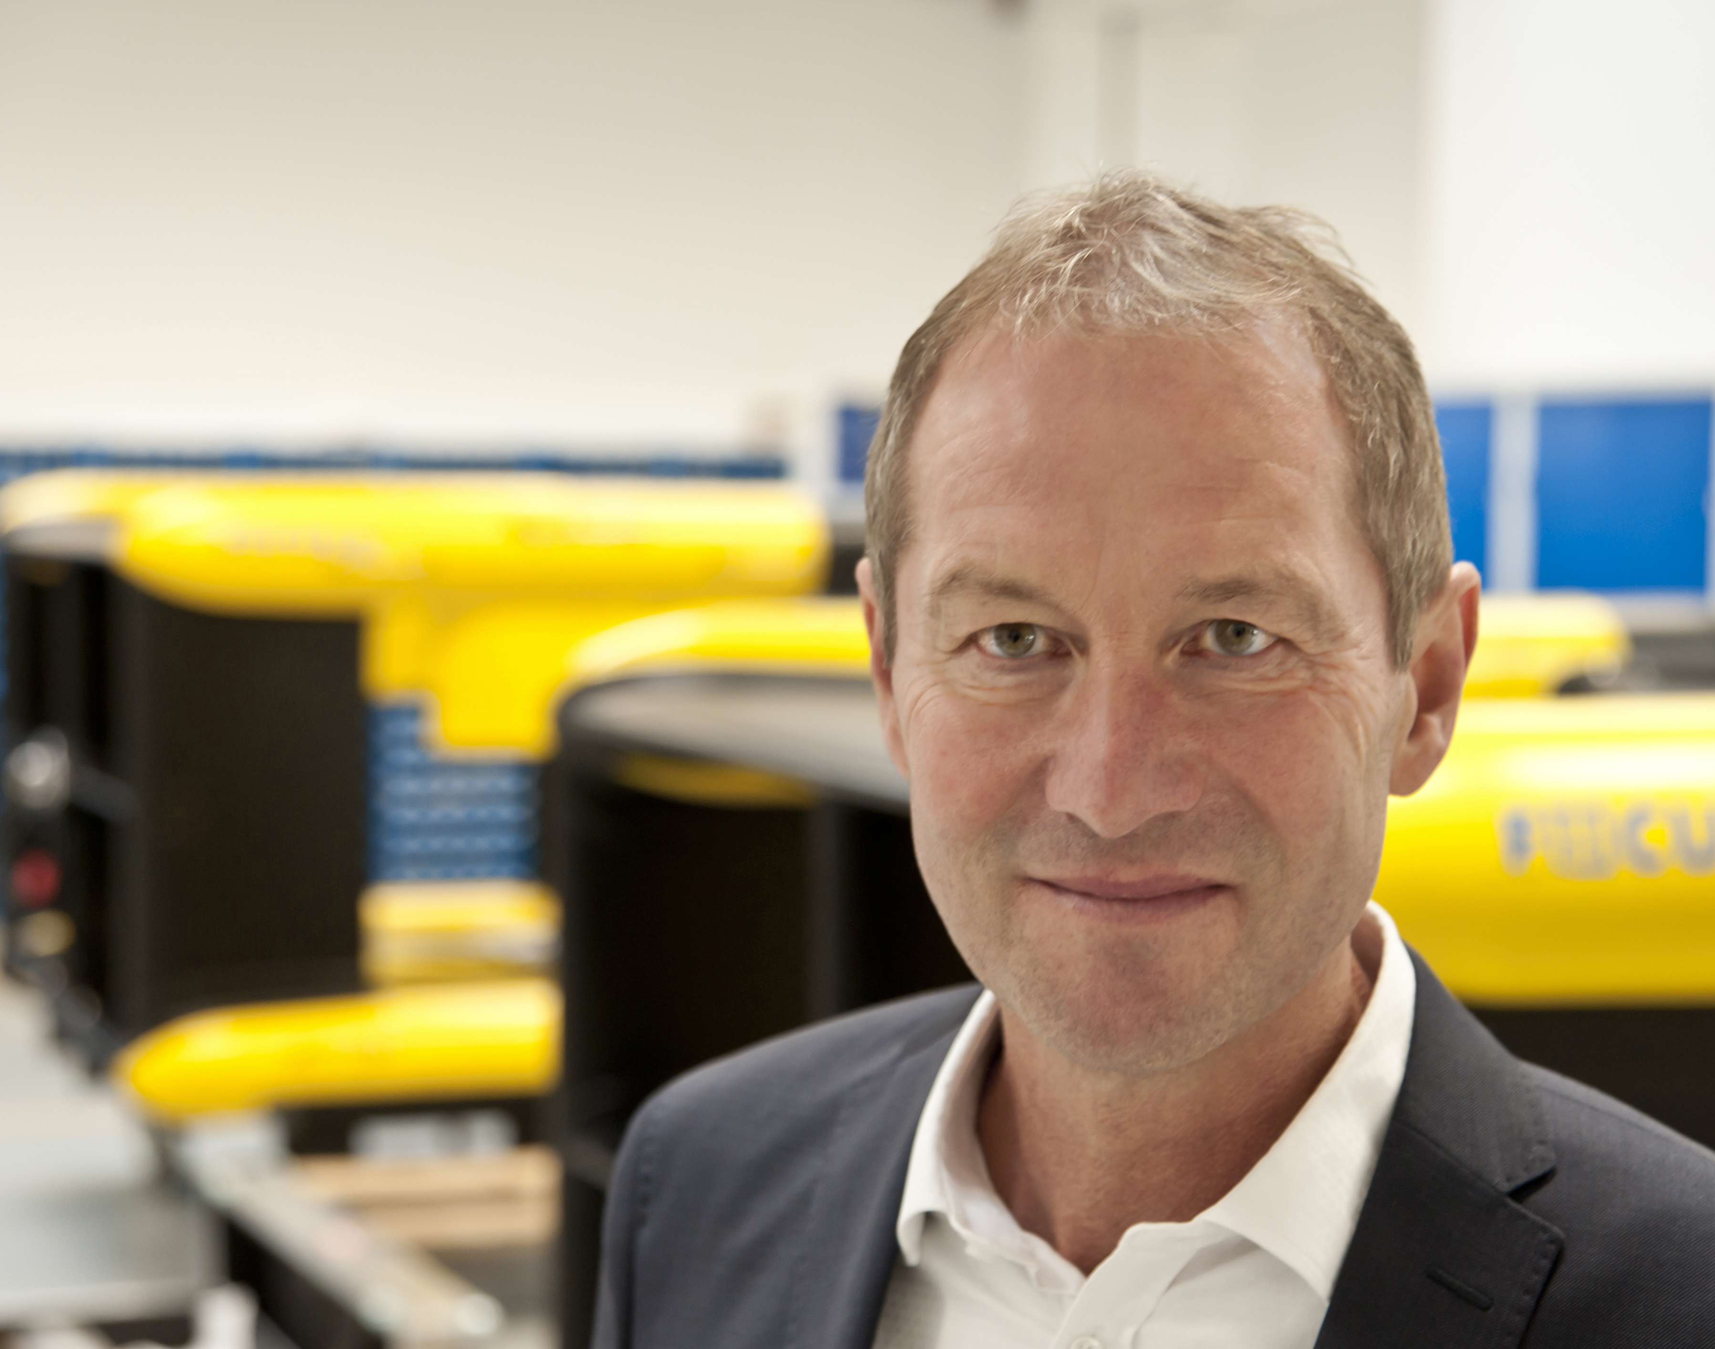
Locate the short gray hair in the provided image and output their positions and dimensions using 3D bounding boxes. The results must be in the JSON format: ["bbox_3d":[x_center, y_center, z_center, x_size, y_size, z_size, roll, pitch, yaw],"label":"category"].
[{"bbox_3d":[0.090,-0.060,1.120,0.172,0.183,0.187,1,3,12],"label":"short gray hair"}]

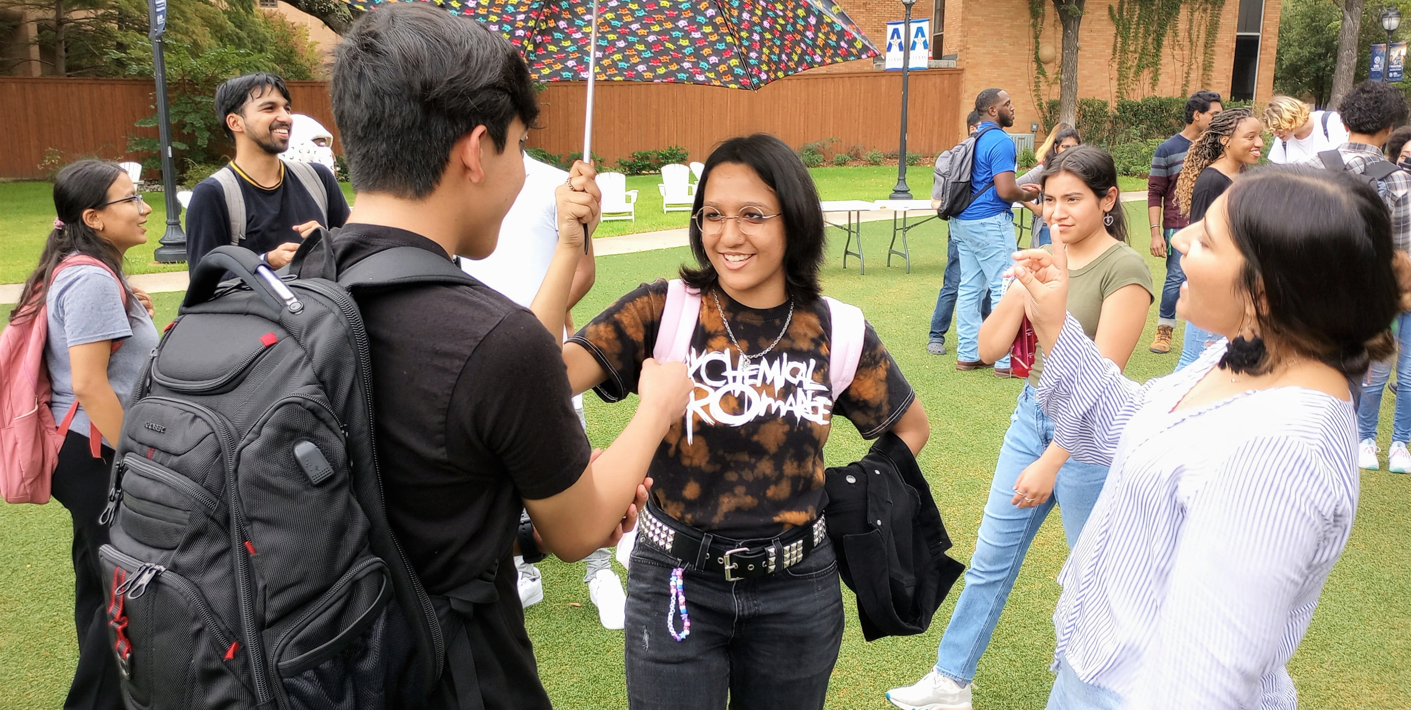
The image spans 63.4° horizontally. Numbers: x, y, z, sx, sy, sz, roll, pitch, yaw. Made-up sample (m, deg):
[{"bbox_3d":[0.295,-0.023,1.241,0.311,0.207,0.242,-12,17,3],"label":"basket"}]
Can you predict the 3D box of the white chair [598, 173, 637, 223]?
[{"bbox_3d":[-1.710,-2.956,21.114,0.750,0.940,0.850,-3,11,-16],"label":"white chair"}]

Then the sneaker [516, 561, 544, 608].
[{"bbox_3d":[-0.678,0.810,3.862,0.105,0.115,0.285,7,13,30],"label":"sneaker"}]

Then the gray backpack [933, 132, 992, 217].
[{"bbox_3d":[1.601,-1.144,7.300,0.240,0.540,0.320,6,10,-8],"label":"gray backpack"}]

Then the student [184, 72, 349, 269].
[{"bbox_3d":[-1.330,0.019,3.599,0.400,1.760,0.520,11,16,43],"label":"student"}]

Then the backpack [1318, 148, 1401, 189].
[{"bbox_3d":[2.388,-0.476,4.200,0.330,0.500,0.240,6,13,31],"label":"backpack"}]

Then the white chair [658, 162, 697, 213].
[{"bbox_3d":[-0.507,-2.956,20.321,0.750,0.900,0.820,-2,12,-14],"label":"white chair"}]

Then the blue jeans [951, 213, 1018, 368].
[{"bbox_3d":[1.814,-0.427,7.450,0.390,1.030,0.400,-3,11,-11],"label":"blue jeans"}]

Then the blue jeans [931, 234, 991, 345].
[{"bbox_3d":[1.805,-0.540,8.050,0.380,1.000,0.440,9,14,40],"label":"blue jeans"}]

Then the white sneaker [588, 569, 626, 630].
[{"bbox_3d":[-0.331,0.814,3.857,0.105,0.115,0.285,-3,12,-17],"label":"white sneaker"}]

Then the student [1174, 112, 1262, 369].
[{"bbox_3d":[2.468,-0.355,5.610,0.450,1.680,0.460,3,11,18],"label":"student"}]

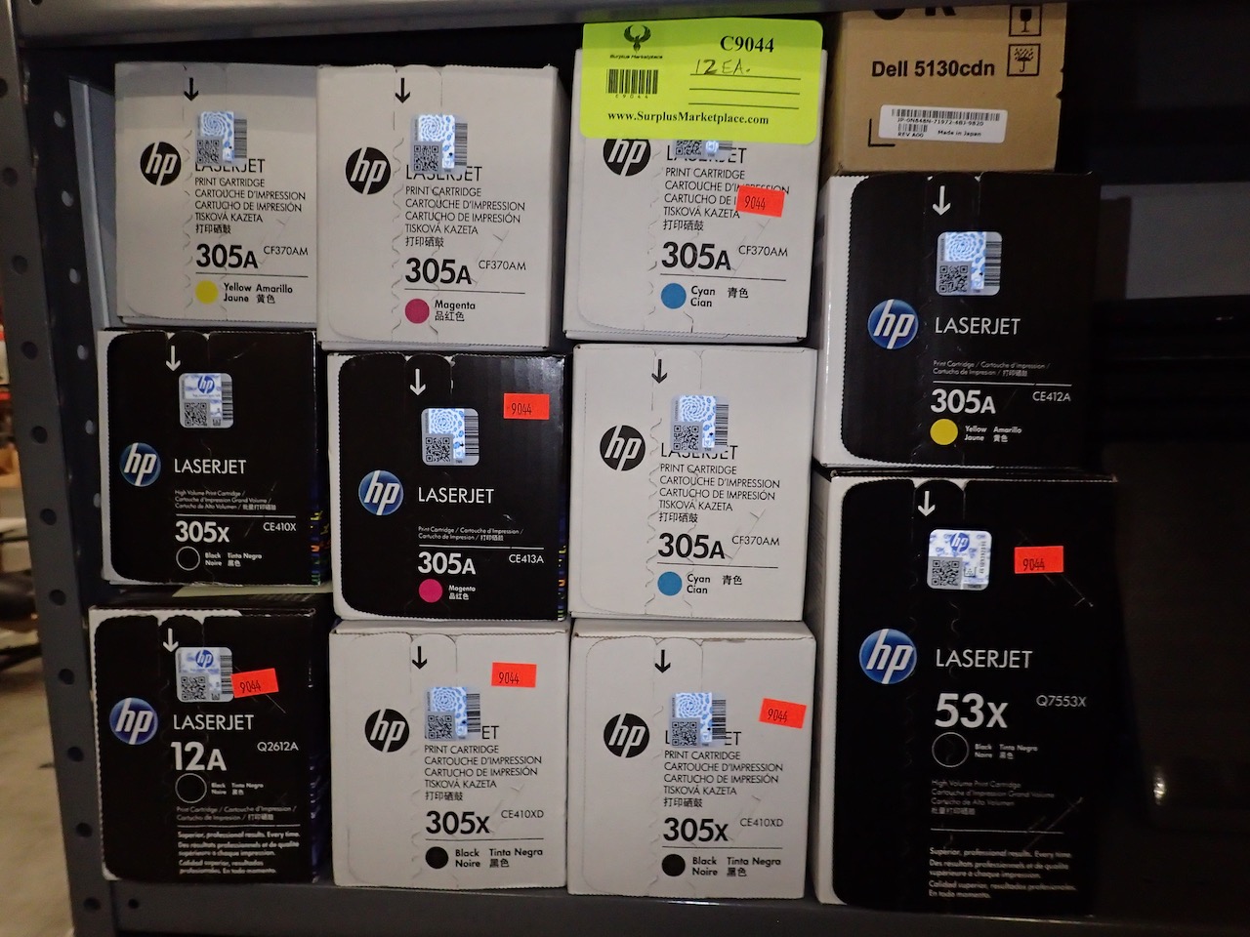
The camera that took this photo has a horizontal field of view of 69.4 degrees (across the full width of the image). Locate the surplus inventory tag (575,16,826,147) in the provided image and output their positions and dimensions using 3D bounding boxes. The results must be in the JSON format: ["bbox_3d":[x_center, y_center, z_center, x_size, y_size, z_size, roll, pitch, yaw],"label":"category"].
[{"bbox_3d":[0.032,-0.165,0.384,0.102,0.051,0.001,2,5,4],"label":"surplus inventory tag"}]

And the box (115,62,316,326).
[{"bbox_3d":[-0.180,-0.146,0.616,0.105,0.119,0.375,2,5,3],"label":"box"}]

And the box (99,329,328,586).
[{"bbox_3d":[-0.184,-0.020,0.615,0.105,0.119,0.375,2,5,4],"label":"box"}]

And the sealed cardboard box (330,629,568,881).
[{"bbox_3d":[-0.079,0.117,0.596,0.105,0.119,0.375,1,5,0],"label":"sealed cardboard box"}]

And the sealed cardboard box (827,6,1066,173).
[{"bbox_3d":[0.144,-0.181,0.541,0.085,0.096,0.370,2,5,4],"label":"sealed cardboard box"}]

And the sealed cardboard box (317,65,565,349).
[{"bbox_3d":[-0.071,-0.130,0.584,0.105,0.119,0.375,2,5,4],"label":"sealed cardboard box"}]

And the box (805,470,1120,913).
[{"bbox_3d":[0.160,0.085,0.575,0.119,0.193,0.365,2,5,3],"label":"box"}]

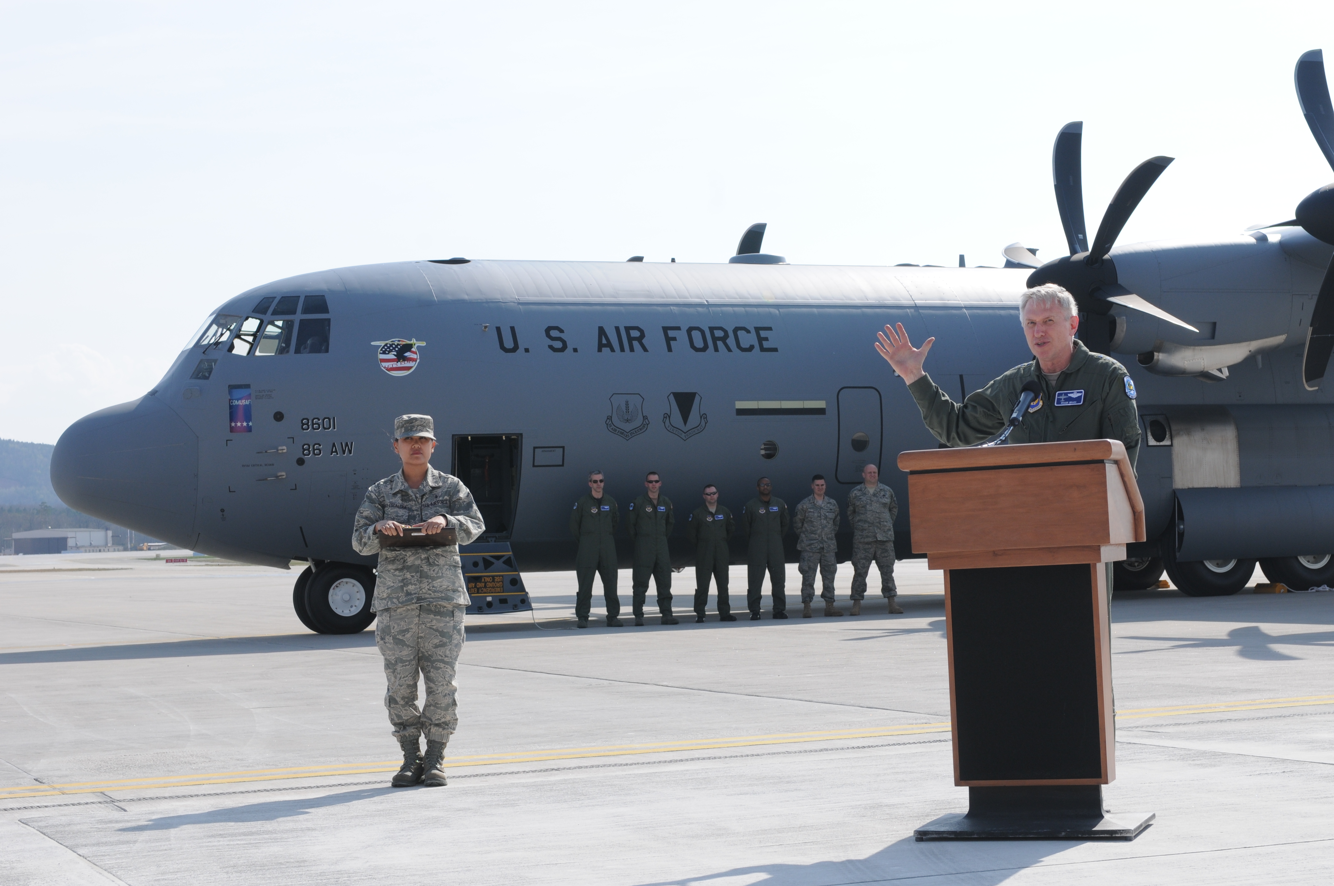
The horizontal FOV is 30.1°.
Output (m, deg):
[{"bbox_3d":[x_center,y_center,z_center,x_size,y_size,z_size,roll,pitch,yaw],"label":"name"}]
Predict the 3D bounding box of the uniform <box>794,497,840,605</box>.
[{"bbox_3d":[1.834,1.295,30.200,0.550,1.320,0.370,-2,-2,-16],"label":"uniform"}]

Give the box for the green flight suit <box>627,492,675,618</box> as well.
[{"bbox_3d":[-0.197,1.371,30.196,0.570,1.530,0.340,-1,-2,-23],"label":"green flight suit"}]

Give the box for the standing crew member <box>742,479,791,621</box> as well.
[{"bbox_3d":[1.198,1.274,30.000,0.550,1.690,0.380,-2,-2,-16],"label":"standing crew member"}]

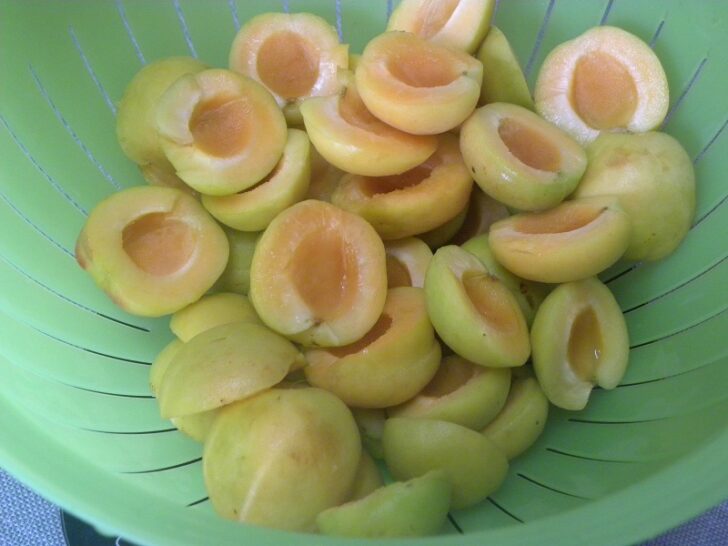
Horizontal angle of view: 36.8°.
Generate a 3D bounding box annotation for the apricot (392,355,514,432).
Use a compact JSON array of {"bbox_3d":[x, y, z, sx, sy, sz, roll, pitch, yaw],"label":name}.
[{"bbox_3d":[0.030,0.042,0.360,0.043,0.021,0.040,-23,27,1],"label":"apricot"}]

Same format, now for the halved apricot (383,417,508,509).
[{"bbox_3d":[0.021,0.057,0.306,0.038,0.043,0.019,17,74,0],"label":"halved apricot"}]

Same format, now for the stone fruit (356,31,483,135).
[{"bbox_3d":[0.018,-0.059,0.365,0.043,0.022,0.049,-11,38,-18],"label":"stone fruit"}]

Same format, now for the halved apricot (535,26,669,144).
[{"bbox_3d":[0.081,-0.062,0.373,0.044,0.021,0.042,17,96,10],"label":"halved apricot"}]

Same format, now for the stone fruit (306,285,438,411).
[{"bbox_3d":[0.006,0.028,0.355,0.044,0.024,0.042,-22,27,0],"label":"stone fruit"}]

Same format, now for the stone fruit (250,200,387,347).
[{"bbox_3d":[-0.015,0.002,0.342,0.042,0.022,0.044,1,78,-5],"label":"stone fruit"}]

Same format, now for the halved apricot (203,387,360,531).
[{"bbox_3d":[-0.026,0.057,0.328,0.048,0.024,0.048,0,83,1],"label":"halved apricot"}]

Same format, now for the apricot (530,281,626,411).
[{"bbox_3d":[0.067,0.023,0.357,0.039,0.021,0.043,3,85,-45],"label":"apricot"}]

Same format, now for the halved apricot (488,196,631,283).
[{"bbox_3d":[0.065,-0.009,0.360,0.045,0.021,0.043,-13,16,1],"label":"halved apricot"}]

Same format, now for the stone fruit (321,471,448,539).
[{"bbox_3d":[0.009,0.078,0.340,0.043,0.040,0.021,-22,92,0],"label":"stone fruit"}]

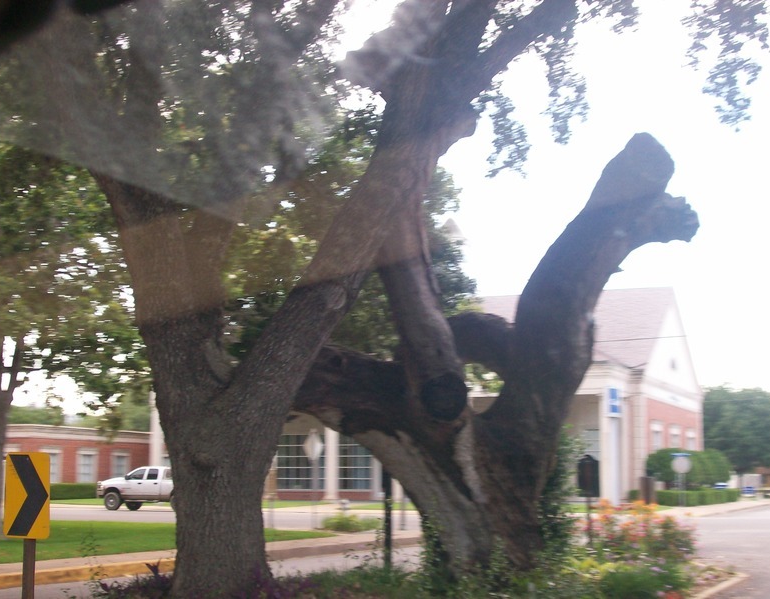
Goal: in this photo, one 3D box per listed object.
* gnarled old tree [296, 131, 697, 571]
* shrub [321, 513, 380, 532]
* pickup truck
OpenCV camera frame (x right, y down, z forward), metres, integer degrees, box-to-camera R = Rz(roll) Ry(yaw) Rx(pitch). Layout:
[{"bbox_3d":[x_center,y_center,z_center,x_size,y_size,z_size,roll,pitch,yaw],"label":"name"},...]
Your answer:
[{"bbox_3d":[1.647,0.721,20.464,6.300,7.000,3.800,-1,-8,5],"label":"gnarled old tree"},{"bbox_3d":[-0.926,5.953,34.734,1.500,0.520,1.150,0,-8,-2],"label":"shrub"},{"bbox_3d":[-10.850,9.014,61.725,5.800,2.080,2.050,-3,-8,22],"label":"pickup truck"}]

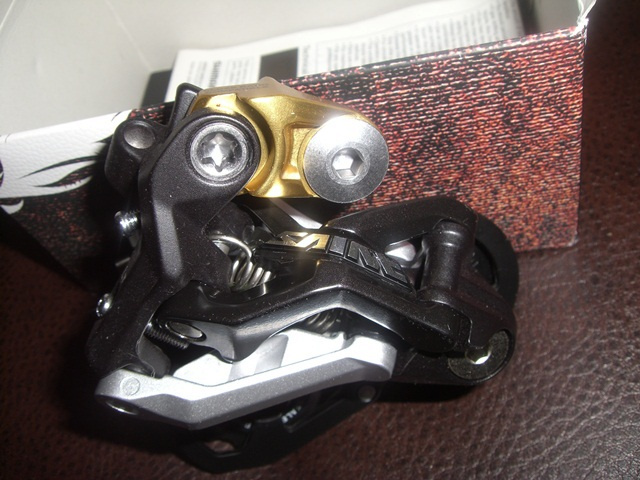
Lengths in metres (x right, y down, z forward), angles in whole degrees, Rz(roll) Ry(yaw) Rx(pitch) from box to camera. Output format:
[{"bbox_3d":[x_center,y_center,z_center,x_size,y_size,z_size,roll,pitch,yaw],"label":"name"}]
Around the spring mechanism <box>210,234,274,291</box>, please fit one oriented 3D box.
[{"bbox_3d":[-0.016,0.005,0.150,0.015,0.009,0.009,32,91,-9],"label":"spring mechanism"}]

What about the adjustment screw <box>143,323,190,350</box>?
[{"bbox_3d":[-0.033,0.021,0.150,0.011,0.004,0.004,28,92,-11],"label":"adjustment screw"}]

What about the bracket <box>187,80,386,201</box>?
[{"bbox_3d":[-0.007,-0.021,0.146,0.040,0.020,0.022,5,99,-15],"label":"bracket"}]

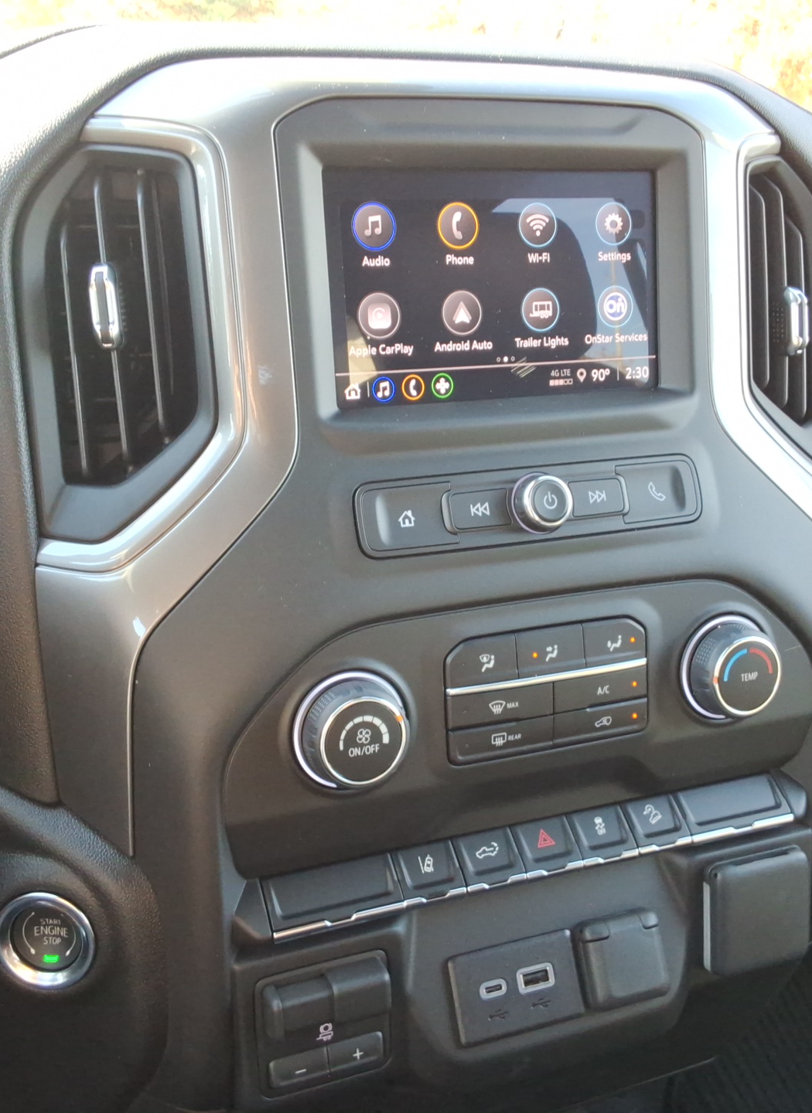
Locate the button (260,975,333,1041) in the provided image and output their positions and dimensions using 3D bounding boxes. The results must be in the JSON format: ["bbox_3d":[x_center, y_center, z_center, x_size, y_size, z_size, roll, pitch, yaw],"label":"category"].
[{"bbox_3d":[-0.044,0.176,0.475,0.029,0.024,0.015,-7,10,-22],"label":"button"}]

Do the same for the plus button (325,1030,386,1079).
[{"bbox_3d":[-0.022,0.204,0.495,0.026,0.015,0.008,-7,5,-22],"label":"plus button"}]

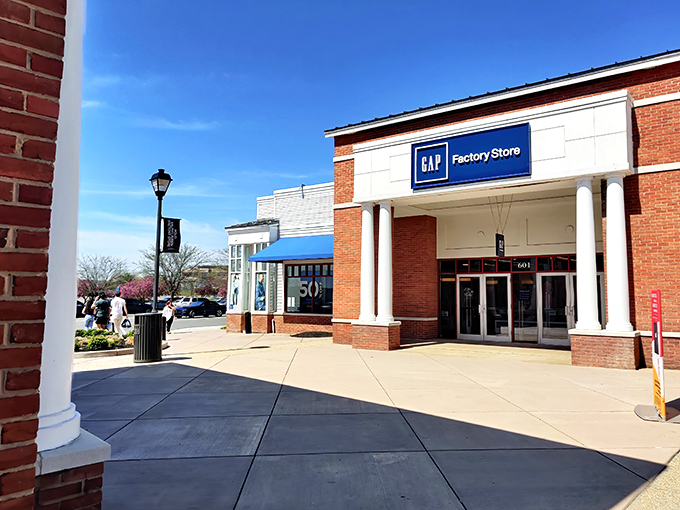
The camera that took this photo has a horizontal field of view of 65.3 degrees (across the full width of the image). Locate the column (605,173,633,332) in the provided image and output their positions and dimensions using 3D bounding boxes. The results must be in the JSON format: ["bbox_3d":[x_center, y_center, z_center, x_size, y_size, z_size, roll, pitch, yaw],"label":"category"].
[{"bbox_3d":[5.852,-0.047,11.140,0.500,3.300,0.500,-3,-6,36],"label":"column"}]

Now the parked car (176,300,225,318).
[{"bbox_3d":[-11.985,4.697,45.800,1.850,1.450,4.800,-3,-6,36],"label":"parked car"}]

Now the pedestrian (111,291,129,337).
[{"bbox_3d":[-8.083,2.200,19.400,0.600,1.730,0.480,3,-5,-30],"label":"pedestrian"}]

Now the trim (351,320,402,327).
[{"bbox_3d":[1.029,1.962,15.039,1.263,0.085,0.640,-3,-6,37],"label":"trim"}]

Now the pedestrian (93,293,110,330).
[{"bbox_3d":[-8.705,2.195,19.400,0.580,1.680,0.420,3,-5,-30],"label":"pedestrian"}]

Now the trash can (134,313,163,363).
[{"bbox_3d":[-4.263,1.844,11.817,0.570,1.030,0.570,3,-5,-29],"label":"trash can"}]

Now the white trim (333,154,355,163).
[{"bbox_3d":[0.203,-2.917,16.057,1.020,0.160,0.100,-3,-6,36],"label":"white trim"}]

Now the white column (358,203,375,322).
[{"bbox_3d":[0.805,0.196,15.362,0.470,3.483,0.470,1,-5,0],"label":"white column"}]

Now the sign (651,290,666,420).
[{"bbox_3d":[4.077,1.242,6.786,0.050,1.545,0.895,-2,-5,26],"label":"sign"}]

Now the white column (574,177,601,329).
[{"bbox_3d":[5.362,-0.022,11.502,0.500,3.300,0.500,-3,-6,36],"label":"white column"}]

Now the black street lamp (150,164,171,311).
[{"bbox_3d":[-5.180,0.036,15.112,0.440,5.083,0.440,-3,-6,37],"label":"black street lamp"}]

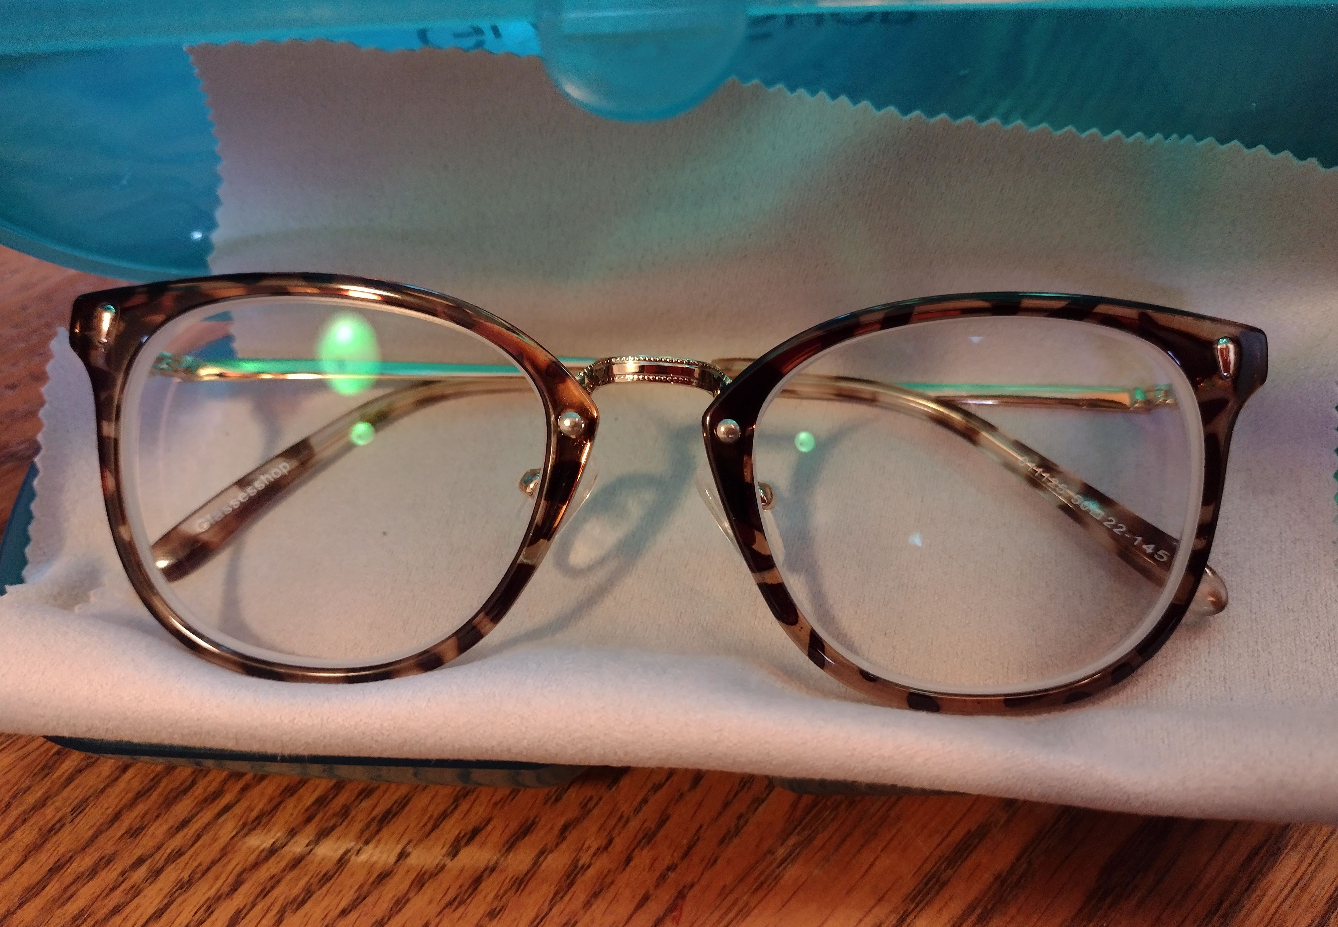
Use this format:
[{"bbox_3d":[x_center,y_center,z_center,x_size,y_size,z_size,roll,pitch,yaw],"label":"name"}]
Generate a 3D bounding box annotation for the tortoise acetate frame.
[{"bbox_3d":[-0.001,0.004,0.130,0.140,0.031,0.048,2,81,2],"label":"tortoise acetate frame"}]

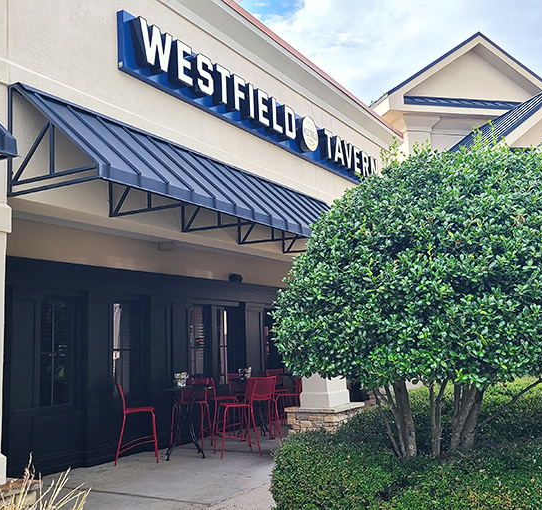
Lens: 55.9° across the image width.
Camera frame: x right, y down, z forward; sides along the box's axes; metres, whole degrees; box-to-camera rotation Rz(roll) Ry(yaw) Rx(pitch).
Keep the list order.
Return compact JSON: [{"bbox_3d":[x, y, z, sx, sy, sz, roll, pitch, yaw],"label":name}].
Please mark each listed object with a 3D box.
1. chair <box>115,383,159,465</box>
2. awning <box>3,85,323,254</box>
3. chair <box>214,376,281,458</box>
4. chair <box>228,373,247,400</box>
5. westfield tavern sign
[{"bbox_3d":[-1.840,2.284,7.020,0.570,1.090,0.420,3,-9,-17],"label":"chair"},{"bbox_3d":[-0.155,-0.670,5.591,1.180,0.887,4.780,-6,-11,37],"label":"awning"},{"bbox_3d":[-0.470,2.339,7.380,0.570,1.090,0.420,2,-9,-14],"label":"chair"},{"bbox_3d":[-0.510,2.527,8.600,0.420,1.090,0.570,2,-9,-11],"label":"chair"},{"bbox_3d":[0.228,-1.723,6.904,0.200,0.547,5.296,-6,-11,37],"label":"westfield tavern sign"}]

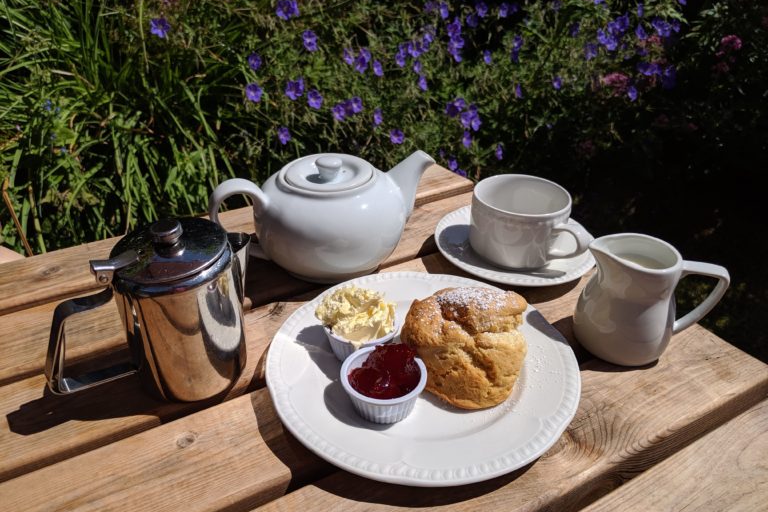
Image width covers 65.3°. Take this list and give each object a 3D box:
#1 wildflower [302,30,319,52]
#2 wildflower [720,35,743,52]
[{"bbox_3d":[-0.175,-0.512,1.430,0.039,0.048,0.028,-3,33,-6],"label":"wildflower"},{"bbox_3d":[0.899,-0.550,1.550,0.054,0.044,0.035,17,35,24],"label":"wildflower"}]

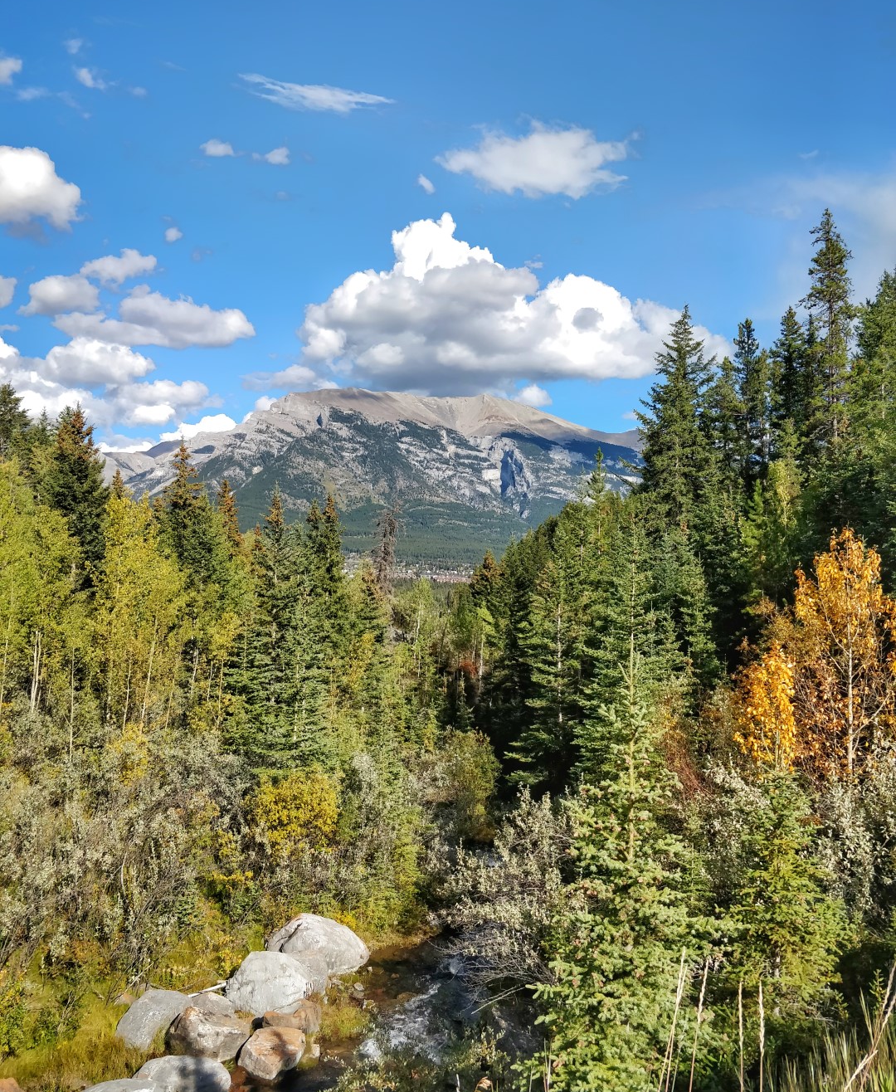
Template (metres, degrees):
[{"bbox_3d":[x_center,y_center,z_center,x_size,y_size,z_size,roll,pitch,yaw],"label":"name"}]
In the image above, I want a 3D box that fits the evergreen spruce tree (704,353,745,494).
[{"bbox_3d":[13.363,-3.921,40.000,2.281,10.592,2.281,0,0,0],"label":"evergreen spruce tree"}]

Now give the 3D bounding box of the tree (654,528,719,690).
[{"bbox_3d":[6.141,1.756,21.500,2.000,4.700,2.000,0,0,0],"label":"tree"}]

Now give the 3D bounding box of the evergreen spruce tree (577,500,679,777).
[{"bbox_3d":[4.567,2.449,21.000,2.626,7.193,2.626,0,0,0],"label":"evergreen spruce tree"}]

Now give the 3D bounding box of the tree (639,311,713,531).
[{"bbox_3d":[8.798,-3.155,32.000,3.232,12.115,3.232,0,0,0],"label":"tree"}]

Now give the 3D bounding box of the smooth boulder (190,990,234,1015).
[{"bbox_3d":[-3.028,5.906,10.600,0.680,0.450,0.580,0,0,0],"label":"smooth boulder"}]

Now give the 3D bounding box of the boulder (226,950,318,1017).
[{"bbox_3d":[-2.370,5.860,11.100,1.250,0.780,1.050,0,0,0],"label":"boulder"}]

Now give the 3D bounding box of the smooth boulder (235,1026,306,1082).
[{"bbox_3d":[-2.093,6.013,9.800,0.820,0.520,0.700,0,0,0],"label":"smooth boulder"}]

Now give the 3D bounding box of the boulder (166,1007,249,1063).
[{"bbox_3d":[-2.901,5.899,10.000,1.030,0.580,0.750,0,0,0],"label":"boulder"}]

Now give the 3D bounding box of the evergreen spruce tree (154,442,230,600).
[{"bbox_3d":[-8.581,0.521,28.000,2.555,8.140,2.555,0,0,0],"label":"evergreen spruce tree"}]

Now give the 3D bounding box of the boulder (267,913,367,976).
[{"bbox_3d":[-1.918,5.863,12.200,1.450,0.820,1.200,0,0,0],"label":"boulder"}]

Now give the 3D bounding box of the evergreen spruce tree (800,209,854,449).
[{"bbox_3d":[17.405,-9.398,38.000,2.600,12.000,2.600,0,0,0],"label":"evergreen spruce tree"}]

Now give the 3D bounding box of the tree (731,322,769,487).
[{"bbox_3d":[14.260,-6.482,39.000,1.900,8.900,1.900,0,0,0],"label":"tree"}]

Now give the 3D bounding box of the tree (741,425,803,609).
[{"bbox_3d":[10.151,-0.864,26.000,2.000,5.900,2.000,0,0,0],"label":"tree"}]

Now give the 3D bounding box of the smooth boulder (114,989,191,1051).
[{"bbox_3d":[-3.531,5.661,9.900,0.950,0.650,0.850,0,0,0],"label":"smooth boulder"}]

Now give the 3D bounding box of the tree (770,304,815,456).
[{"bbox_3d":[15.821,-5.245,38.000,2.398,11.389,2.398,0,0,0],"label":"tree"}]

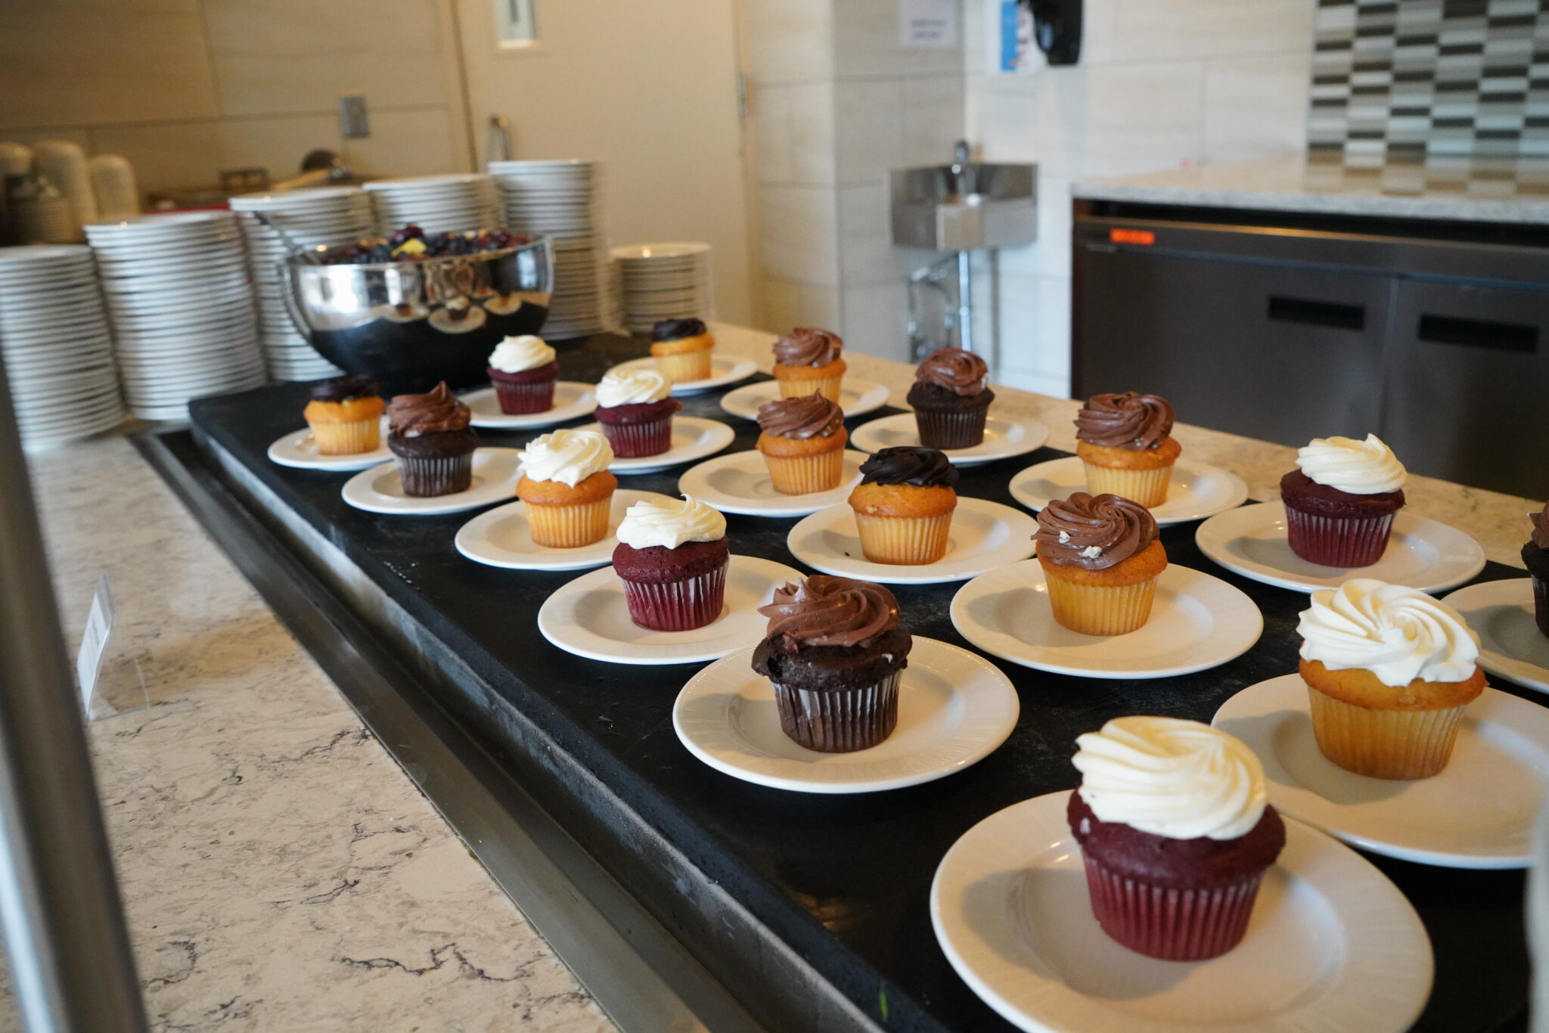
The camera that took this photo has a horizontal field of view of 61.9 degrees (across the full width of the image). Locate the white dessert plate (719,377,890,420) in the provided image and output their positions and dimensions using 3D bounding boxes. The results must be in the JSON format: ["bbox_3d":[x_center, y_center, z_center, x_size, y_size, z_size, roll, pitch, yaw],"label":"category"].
[{"bbox_3d":[0.029,-0.103,1.219,0.160,0.019,0.160,-3,18,1],"label":"white dessert plate"}]

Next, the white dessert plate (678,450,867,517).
[{"bbox_3d":[0.010,-0.023,1.001,0.166,0.019,0.166,-3,18,1],"label":"white dessert plate"}]

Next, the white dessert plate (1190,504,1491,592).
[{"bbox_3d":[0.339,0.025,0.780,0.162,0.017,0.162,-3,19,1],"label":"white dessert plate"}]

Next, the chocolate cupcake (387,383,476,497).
[{"bbox_3d":[-0.264,-0.063,0.994,0.069,0.082,0.069,-3,19,0],"label":"chocolate cupcake"}]

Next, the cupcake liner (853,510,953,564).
[{"bbox_3d":[0.082,0.007,0.813,0.062,0.031,0.062,-3,19,0],"label":"cupcake liner"}]

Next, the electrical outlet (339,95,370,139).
[{"bbox_3d":[-1.145,-1.088,3.520,0.072,0.116,0.010,-14,21,-31],"label":"electrical outlet"}]

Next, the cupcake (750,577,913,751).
[{"bbox_3d":[0.028,0.063,0.592,0.073,0.072,0.073,-3,18,1],"label":"cupcake"}]

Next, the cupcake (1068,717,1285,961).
[{"bbox_3d":[0.141,0.110,0.458,0.073,0.074,0.073,-3,18,0],"label":"cupcake"}]

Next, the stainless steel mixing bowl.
[{"bbox_3d":[-0.391,-0.232,1.474,0.293,0.151,0.293,-3,18,1],"label":"stainless steel mixing bowl"}]

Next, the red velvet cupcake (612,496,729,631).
[{"bbox_3d":[-0.058,0.023,0.734,0.068,0.069,0.068,-3,18,1],"label":"red velvet cupcake"}]

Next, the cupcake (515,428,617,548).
[{"bbox_3d":[-0.143,-0.022,0.877,0.070,0.074,0.070,-3,18,1],"label":"cupcake"}]

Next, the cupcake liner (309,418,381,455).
[{"bbox_3d":[-0.383,-0.077,1.159,0.063,0.030,0.063,-14,21,-31],"label":"cupcake liner"}]

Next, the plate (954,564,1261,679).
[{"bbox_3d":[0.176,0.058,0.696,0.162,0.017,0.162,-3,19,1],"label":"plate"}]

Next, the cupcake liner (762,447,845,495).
[{"bbox_3d":[0.023,-0.037,0.942,0.060,0.029,0.060,-3,19,0],"label":"cupcake liner"}]

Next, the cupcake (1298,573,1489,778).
[{"bbox_3d":[0.263,0.067,0.551,0.073,0.071,0.073,-3,19,0],"label":"cupcake"}]

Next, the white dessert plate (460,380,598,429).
[{"bbox_3d":[-0.250,-0.110,1.313,0.166,0.019,0.166,-3,18,0],"label":"white dessert plate"}]

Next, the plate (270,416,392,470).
[{"bbox_3d":[-0.378,-0.063,1.191,0.166,0.019,0.166,-3,18,0],"label":"plate"}]

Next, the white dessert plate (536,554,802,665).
[{"bbox_3d":[-0.055,0.059,0.761,0.166,0.019,0.166,-3,18,1],"label":"white dessert plate"}]

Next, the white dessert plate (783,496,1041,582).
[{"bbox_3d":[0.088,0.021,0.828,0.160,0.019,0.160,-3,18,1],"label":"white dessert plate"}]

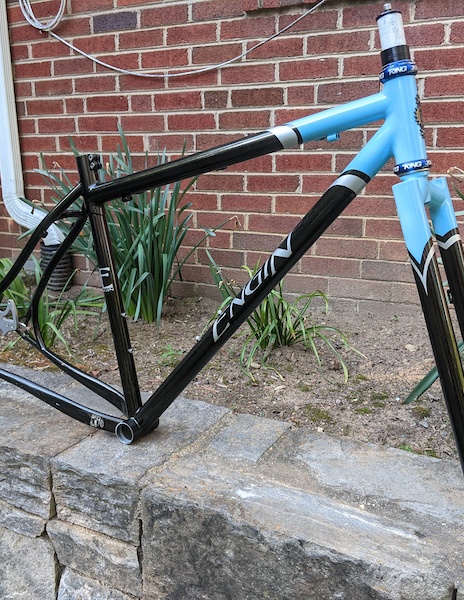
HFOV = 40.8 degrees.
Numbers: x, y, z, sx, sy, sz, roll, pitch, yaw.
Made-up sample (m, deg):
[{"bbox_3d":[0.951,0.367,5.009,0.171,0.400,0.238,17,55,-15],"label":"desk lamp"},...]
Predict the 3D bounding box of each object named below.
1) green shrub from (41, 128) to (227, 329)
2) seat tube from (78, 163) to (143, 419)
[{"bbox_3d":[-0.289,-0.219,1.918,0.540,0.570,0.440,-3,15,-9],"label":"green shrub"},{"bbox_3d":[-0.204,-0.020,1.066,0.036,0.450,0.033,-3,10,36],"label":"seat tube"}]

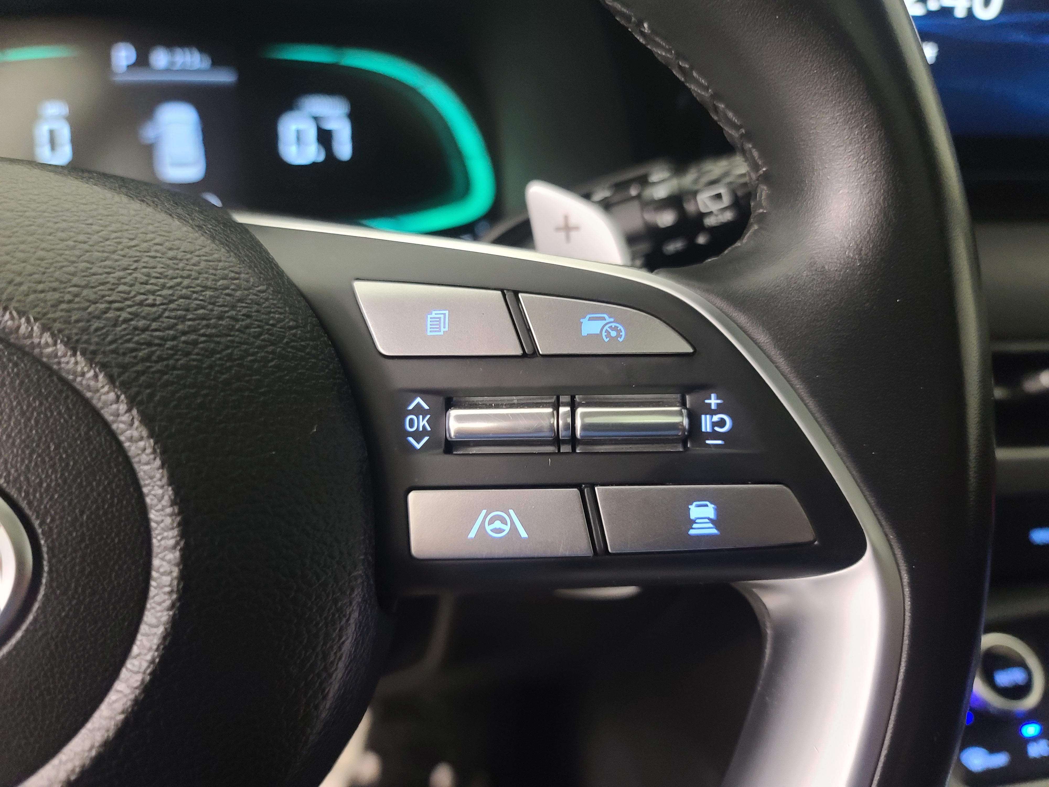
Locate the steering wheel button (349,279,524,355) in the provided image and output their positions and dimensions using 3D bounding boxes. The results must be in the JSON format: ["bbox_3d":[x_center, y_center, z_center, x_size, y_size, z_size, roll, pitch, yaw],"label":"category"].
[{"bbox_3d":[-0.015,-0.013,0.132,0.029,0.013,0.004,0,-5,0],"label":"steering wheel button"}]

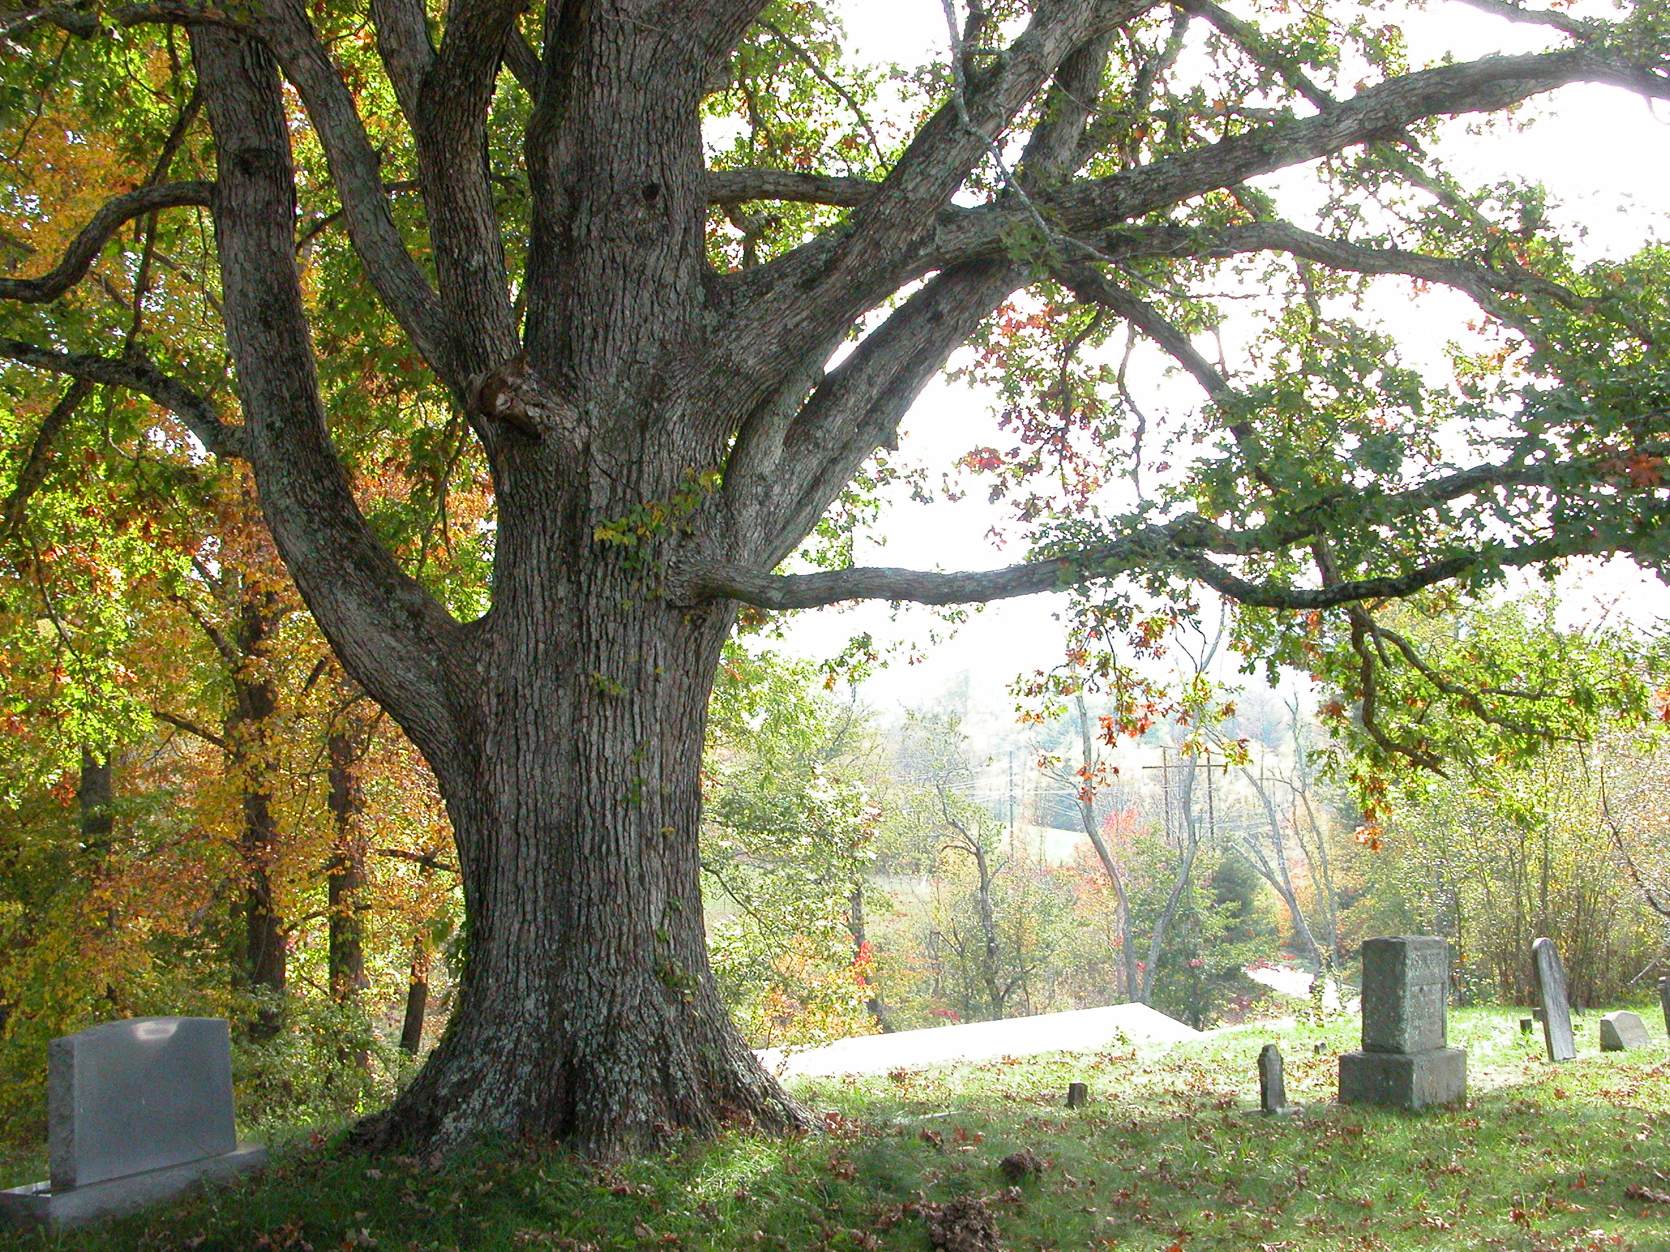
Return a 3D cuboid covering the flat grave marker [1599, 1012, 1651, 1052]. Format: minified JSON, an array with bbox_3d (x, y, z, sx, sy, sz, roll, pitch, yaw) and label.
[{"bbox_3d":[6.142,3.149,15.700,0.200,0.280,0.520,-5,-8,39],"label":"flat grave marker"}]

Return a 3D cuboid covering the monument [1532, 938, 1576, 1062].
[{"bbox_3d":[5.323,2.753,14.950,0.070,0.900,0.450,-12,-12,36],"label":"monument"}]

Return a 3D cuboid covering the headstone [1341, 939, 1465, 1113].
[{"bbox_3d":[3.587,2.484,12.750,0.470,1.000,0.880,-3,-8,37],"label":"headstone"}]

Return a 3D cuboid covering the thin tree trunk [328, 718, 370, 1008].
[{"bbox_3d":[-4.810,2.286,20.000,0.390,2.850,0.380,0,-6,0],"label":"thin tree trunk"}]

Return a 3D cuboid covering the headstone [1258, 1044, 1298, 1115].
[{"bbox_3d":[2.654,2.737,12.250,0.070,0.420,0.240,-7,-9,37],"label":"headstone"}]

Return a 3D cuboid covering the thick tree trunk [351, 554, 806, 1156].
[{"bbox_3d":[-1.379,1.255,11.300,2.400,3.150,2.150,0,-6,0],"label":"thick tree trunk"}]

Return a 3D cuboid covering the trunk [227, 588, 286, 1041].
[{"bbox_3d":[-5.692,1.874,20.000,0.420,4.600,0.420,-4,-6,0],"label":"trunk"}]

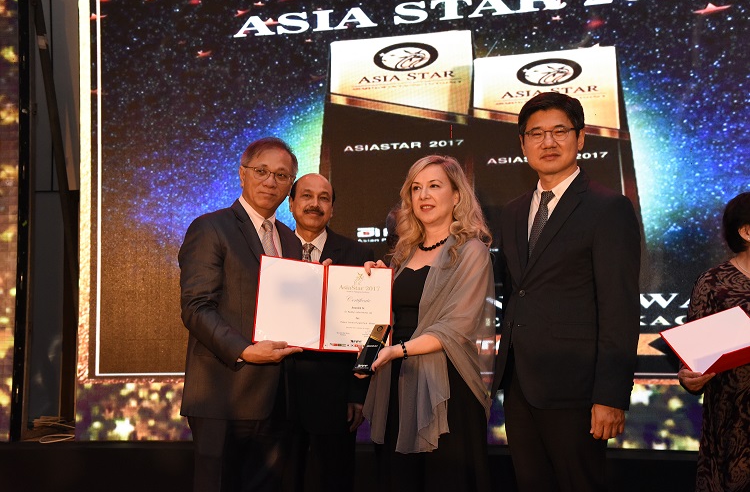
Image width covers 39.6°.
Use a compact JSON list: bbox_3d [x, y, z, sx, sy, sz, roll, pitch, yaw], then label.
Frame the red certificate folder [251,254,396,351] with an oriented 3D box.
[{"bbox_3d":[-0.166,0.196,3.403,0.445,0.308,0.033,6,-25,-8],"label":"red certificate folder"}]

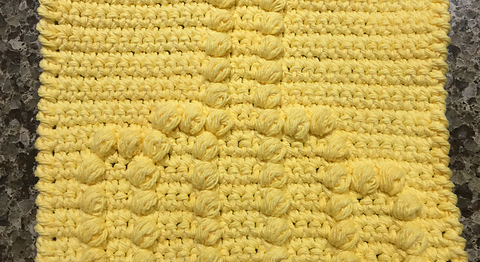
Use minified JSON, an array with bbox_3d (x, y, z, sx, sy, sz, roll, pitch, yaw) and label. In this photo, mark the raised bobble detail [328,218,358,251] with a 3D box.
[{"bbox_3d":[0.054,0.054,0.279,0.015,0.009,0.015,0,81,0],"label":"raised bobble detail"}]

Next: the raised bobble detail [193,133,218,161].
[{"bbox_3d":[-0.019,0.009,0.299,0.015,0.009,0.016,0,81,0],"label":"raised bobble detail"}]

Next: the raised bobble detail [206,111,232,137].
[{"bbox_3d":[-0.011,-0.004,0.294,0.013,0.008,0.015,0,81,0],"label":"raised bobble detail"}]

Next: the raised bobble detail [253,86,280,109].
[{"bbox_3d":[0.015,-0.019,0.303,0.014,0.009,0.014,0,81,0],"label":"raised bobble detail"}]

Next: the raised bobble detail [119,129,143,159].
[{"bbox_3d":[-0.061,0.007,0.299,0.014,0.009,0.016,0,81,0],"label":"raised bobble detail"}]

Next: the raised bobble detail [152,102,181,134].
[{"bbox_3d":[-0.040,-0.007,0.292,0.015,0.009,0.017,0,78,0],"label":"raised bobble detail"}]

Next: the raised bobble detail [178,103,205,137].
[{"bbox_3d":[-0.026,-0.006,0.296,0.015,0.010,0.017,0,78,0],"label":"raised bobble detail"}]

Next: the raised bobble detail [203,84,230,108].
[{"bbox_3d":[-0.013,-0.019,0.290,0.015,0.009,0.013,0,81,0],"label":"raised bobble detail"}]

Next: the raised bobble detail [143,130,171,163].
[{"bbox_3d":[-0.046,0.009,0.299,0.016,0.009,0.018,0,81,0],"label":"raised bobble detail"}]

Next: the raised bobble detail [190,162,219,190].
[{"bbox_3d":[-0.019,0.024,0.283,0.014,0.009,0.014,0,81,0],"label":"raised bobble detail"}]

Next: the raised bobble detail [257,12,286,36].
[{"bbox_3d":[0.018,-0.060,0.303,0.014,0.008,0.013,0,81,0],"label":"raised bobble detail"}]

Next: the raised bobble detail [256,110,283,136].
[{"bbox_3d":[0.016,-0.005,0.294,0.014,0.008,0.014,0,81,0],"label":"raised bobble detail"}]

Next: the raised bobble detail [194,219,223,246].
[{"bbox_3d":[-0.017,0.054,0.284,0.015,0.008,0.014,0,81,0],"label":"raised bobble detail"}]

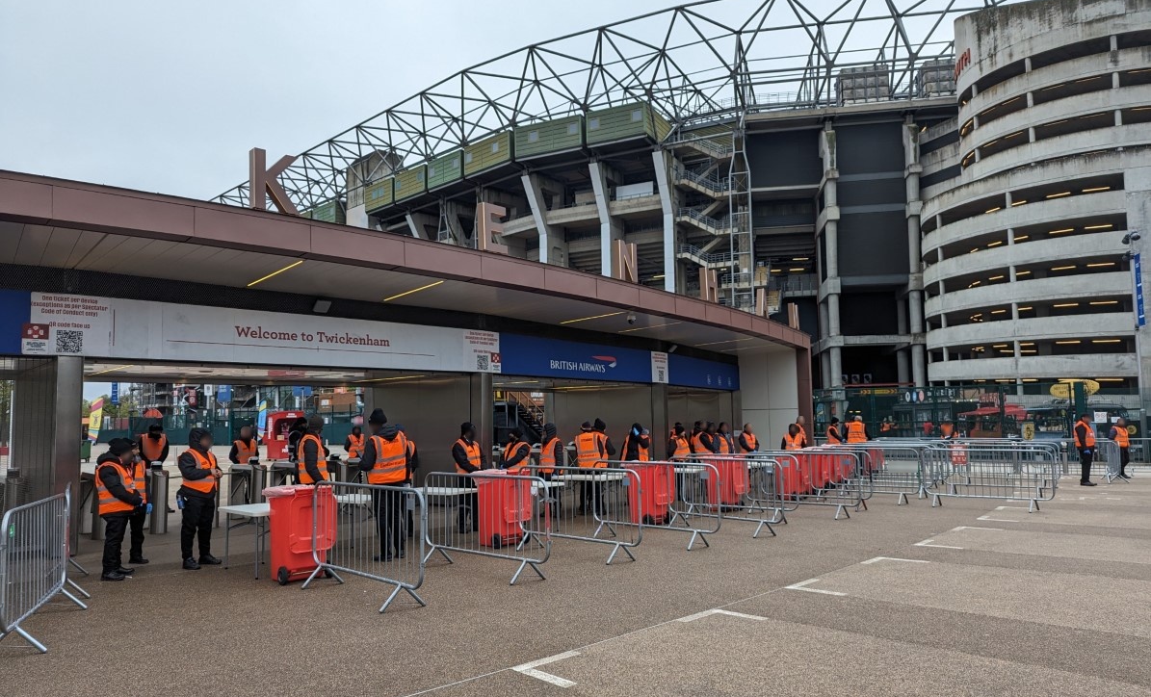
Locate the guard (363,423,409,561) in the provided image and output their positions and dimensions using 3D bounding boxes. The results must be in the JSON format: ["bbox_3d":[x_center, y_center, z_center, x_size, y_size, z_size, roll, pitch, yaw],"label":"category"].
[{"bbox_3d":[-2.483,1.771,10.459,0.580,1.890,0.420,3,-7,-37],"label":"guard"}]

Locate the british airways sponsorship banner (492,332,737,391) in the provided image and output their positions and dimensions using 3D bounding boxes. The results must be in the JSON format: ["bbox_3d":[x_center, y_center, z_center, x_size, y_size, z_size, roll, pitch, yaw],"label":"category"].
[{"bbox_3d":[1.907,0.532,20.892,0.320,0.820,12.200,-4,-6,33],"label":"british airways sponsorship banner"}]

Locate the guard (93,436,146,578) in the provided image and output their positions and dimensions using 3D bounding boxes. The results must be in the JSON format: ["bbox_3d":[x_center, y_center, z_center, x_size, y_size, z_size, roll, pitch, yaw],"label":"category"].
[{"bbox_3d":[-5.301,1.833,9.281,0.460,1.610,0.460,-1,-5,0],"label":"guard"}]

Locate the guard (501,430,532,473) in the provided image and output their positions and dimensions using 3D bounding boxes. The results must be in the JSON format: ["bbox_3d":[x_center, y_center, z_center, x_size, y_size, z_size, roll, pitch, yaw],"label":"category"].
[{"bbox_3d":[-1.013,2.235,13.875,0.420,1.620,0.500,4,-7,-44],"label":"guard"}]

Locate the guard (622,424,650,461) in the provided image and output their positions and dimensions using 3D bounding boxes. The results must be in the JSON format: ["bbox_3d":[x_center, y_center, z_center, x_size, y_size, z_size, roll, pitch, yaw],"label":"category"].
[{"bbox_3d":[1.242,2.407,16.621,0.550,1.710,0.400,-1,-5,6],"label":"guard"}]

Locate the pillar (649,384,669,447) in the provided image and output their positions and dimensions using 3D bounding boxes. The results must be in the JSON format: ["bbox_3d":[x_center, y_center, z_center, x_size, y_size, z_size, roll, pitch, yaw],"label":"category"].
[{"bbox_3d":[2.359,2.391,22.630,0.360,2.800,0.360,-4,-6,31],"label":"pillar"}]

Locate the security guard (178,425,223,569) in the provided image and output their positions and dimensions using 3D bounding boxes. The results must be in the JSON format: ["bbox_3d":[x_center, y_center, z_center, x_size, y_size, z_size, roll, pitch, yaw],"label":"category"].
[{"bbox_3d":[-4.635,1.844,9.946,0.400,1.700,0.540,-3,-5,17],"label":"security guard"}]

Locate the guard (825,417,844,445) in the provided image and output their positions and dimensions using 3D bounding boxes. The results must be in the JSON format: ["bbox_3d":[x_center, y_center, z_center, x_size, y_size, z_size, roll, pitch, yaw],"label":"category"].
[{"bbox_3d":[7.429,2.854,22.880,0.450,1.730,0.480,-3,-6,18],"label":"guard"}]

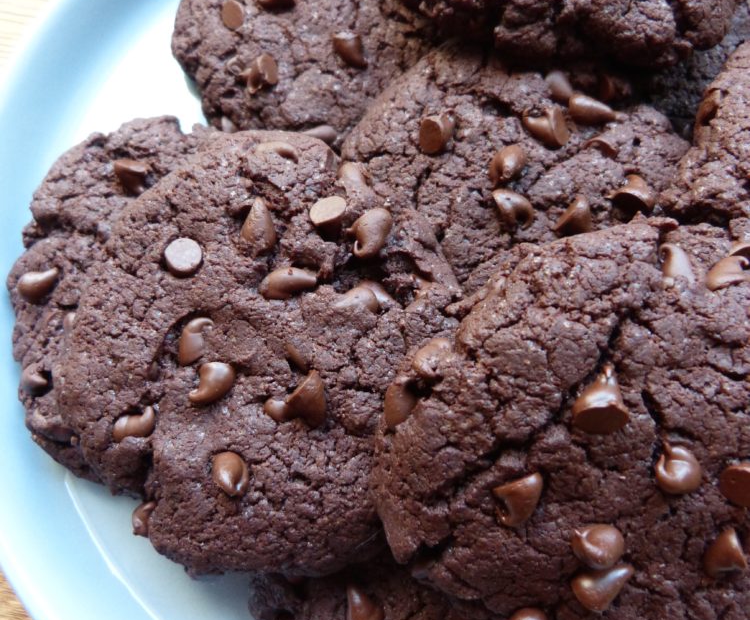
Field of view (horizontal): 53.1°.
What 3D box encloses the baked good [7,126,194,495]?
[{"bbox_3d":[-0.042,-0.004,0.186,0.091,0.017,0.091,0,72,-1],"label":"baked good"}]

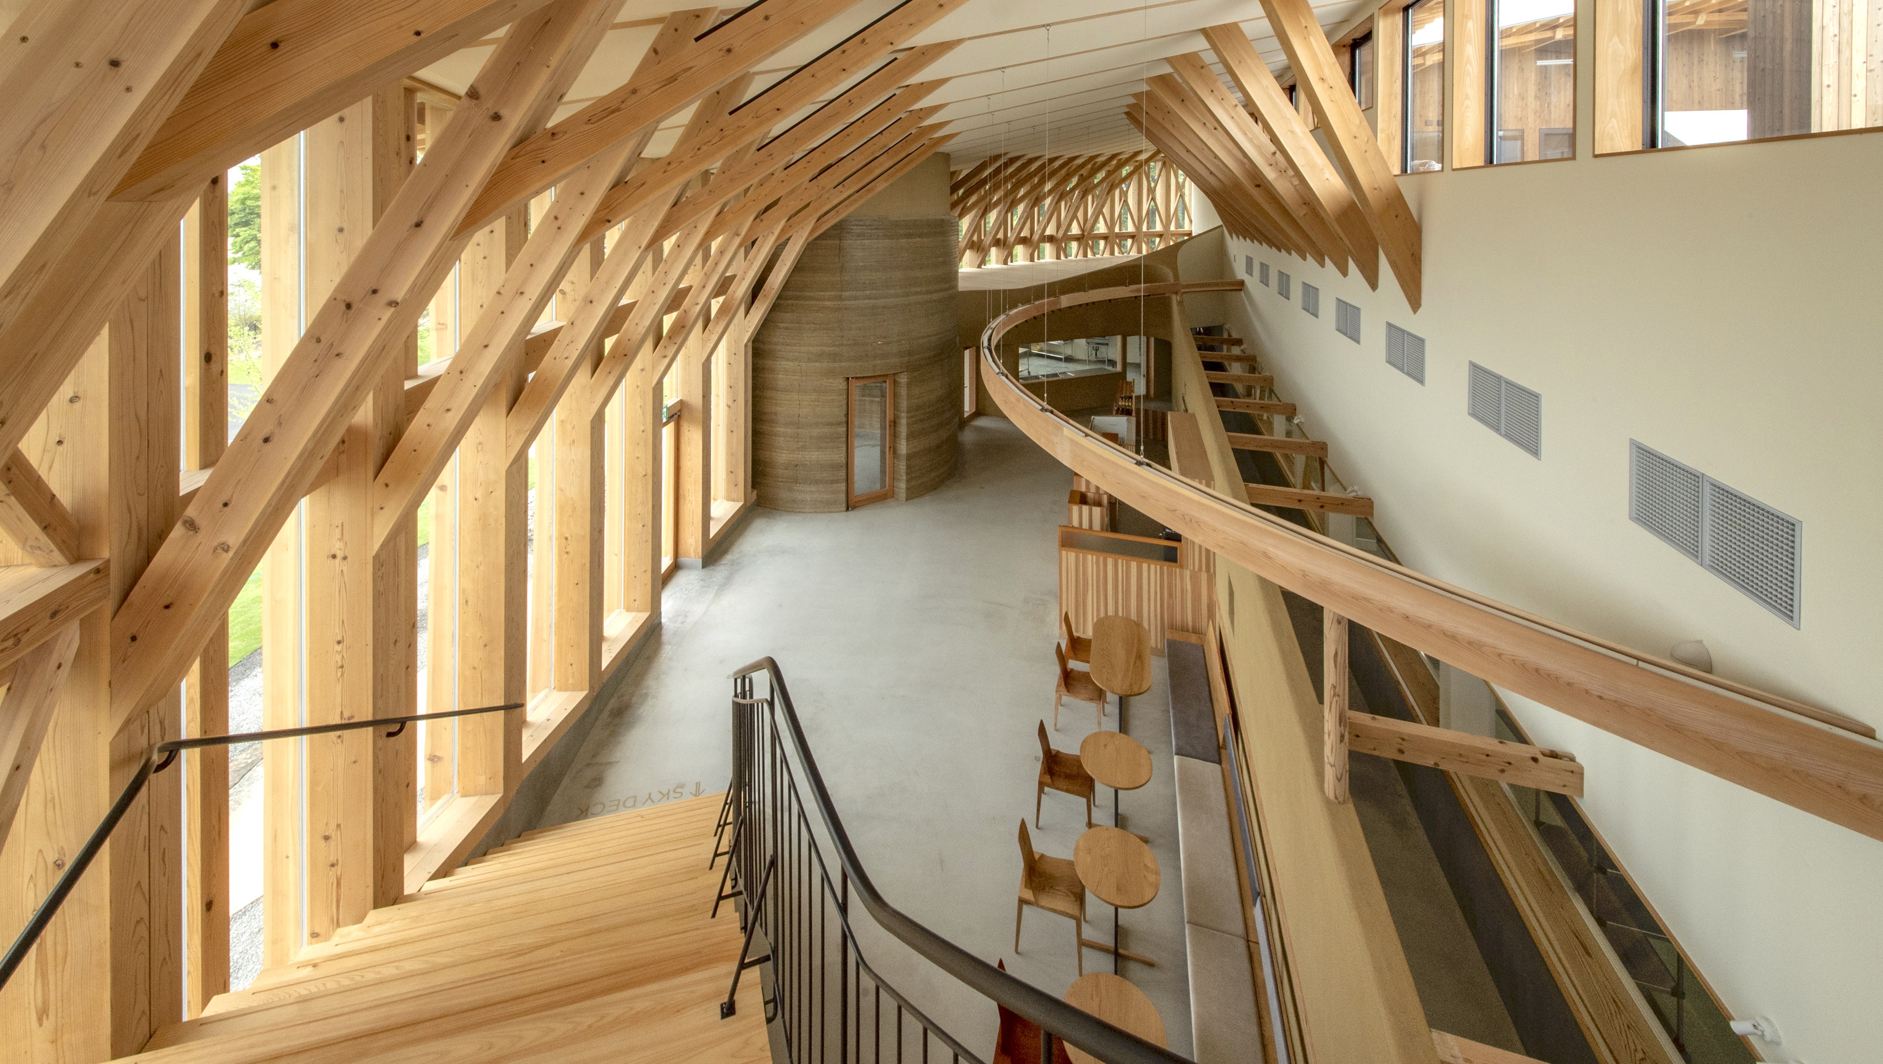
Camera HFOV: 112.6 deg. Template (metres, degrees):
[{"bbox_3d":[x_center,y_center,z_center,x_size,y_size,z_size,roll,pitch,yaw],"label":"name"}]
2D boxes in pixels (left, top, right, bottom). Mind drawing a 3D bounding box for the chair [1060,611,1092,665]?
[{"bbox_3d":[1.772,1.467,7.630,0.510,0.820,0.440,7,25,16],"label":"chair"}]

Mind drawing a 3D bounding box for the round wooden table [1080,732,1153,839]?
[{"bbox_3d":[1.636,2.464,5.840,0.660,0.770,0.660,7,25,16],"label":"round wooden table"}]

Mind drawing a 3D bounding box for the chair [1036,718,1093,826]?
[{"bbox_3d":[1.200,2.301,6.060,0.510,0.820,0.440,7,25,16],"label":"chair"}]

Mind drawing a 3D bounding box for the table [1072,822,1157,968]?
[{"bbox_3d":[1.373,2.952,4.900,0.660,0.770,0.660,7,25,16],"label":"table"}]

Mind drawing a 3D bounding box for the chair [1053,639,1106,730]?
[{"bbox_3d":[1.574,1.771,7.060,0.510,0.820,0.440,7,25,16],"label":"chair"}]

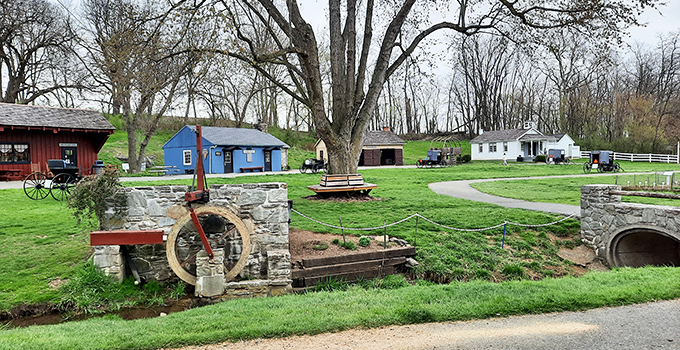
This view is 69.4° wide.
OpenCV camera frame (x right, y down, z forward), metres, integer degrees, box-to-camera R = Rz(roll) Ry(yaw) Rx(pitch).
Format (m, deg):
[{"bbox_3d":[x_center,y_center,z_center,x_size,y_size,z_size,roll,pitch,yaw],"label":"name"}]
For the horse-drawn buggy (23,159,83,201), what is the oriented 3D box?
[{"bbox_3d":[-11.200,0.157,20.215,1.600,1.650,2.600,1,3,23],"label":"horse-drawn buggy"}]

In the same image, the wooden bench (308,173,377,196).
[{"bbox_3d":[0.100,0.372,19.980,2.950,0.920,2.600,1,3,14],"label":"wooden bench"}]

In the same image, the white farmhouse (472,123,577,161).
[{"bbox_3d":[29.500,-5.093,78.878,9.800,5.700,12.500,-1,3,-14],"label":"white farmhouse"}]

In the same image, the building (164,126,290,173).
[{"bbox_3d":[-11.700,-2.680,51.500,8.100,4.650,10.400,2,3,39],"label":"building"}]

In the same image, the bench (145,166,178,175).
[{"bbox_3d":[-14.320,-0.253,39.984,1.900,0.750,1.500,1,3,12],"label":"bench"}]

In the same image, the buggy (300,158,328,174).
[{"bbox_3d":[-2.200,-0.822,45.769,1.600,1.450,2.600,2,3,37],"label":"buggy"}]

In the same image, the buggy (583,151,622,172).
[{"bbox_3d":[25.250,-1.237,47.154,2.900,2.120,1.600,-1,3,-27],"label":"buggy"}]

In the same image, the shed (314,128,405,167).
[{"bbox_3d":[2.600,-3.591,64.899,9.300,4.700,7.400,-1,3,-24],"label":"shed"}]

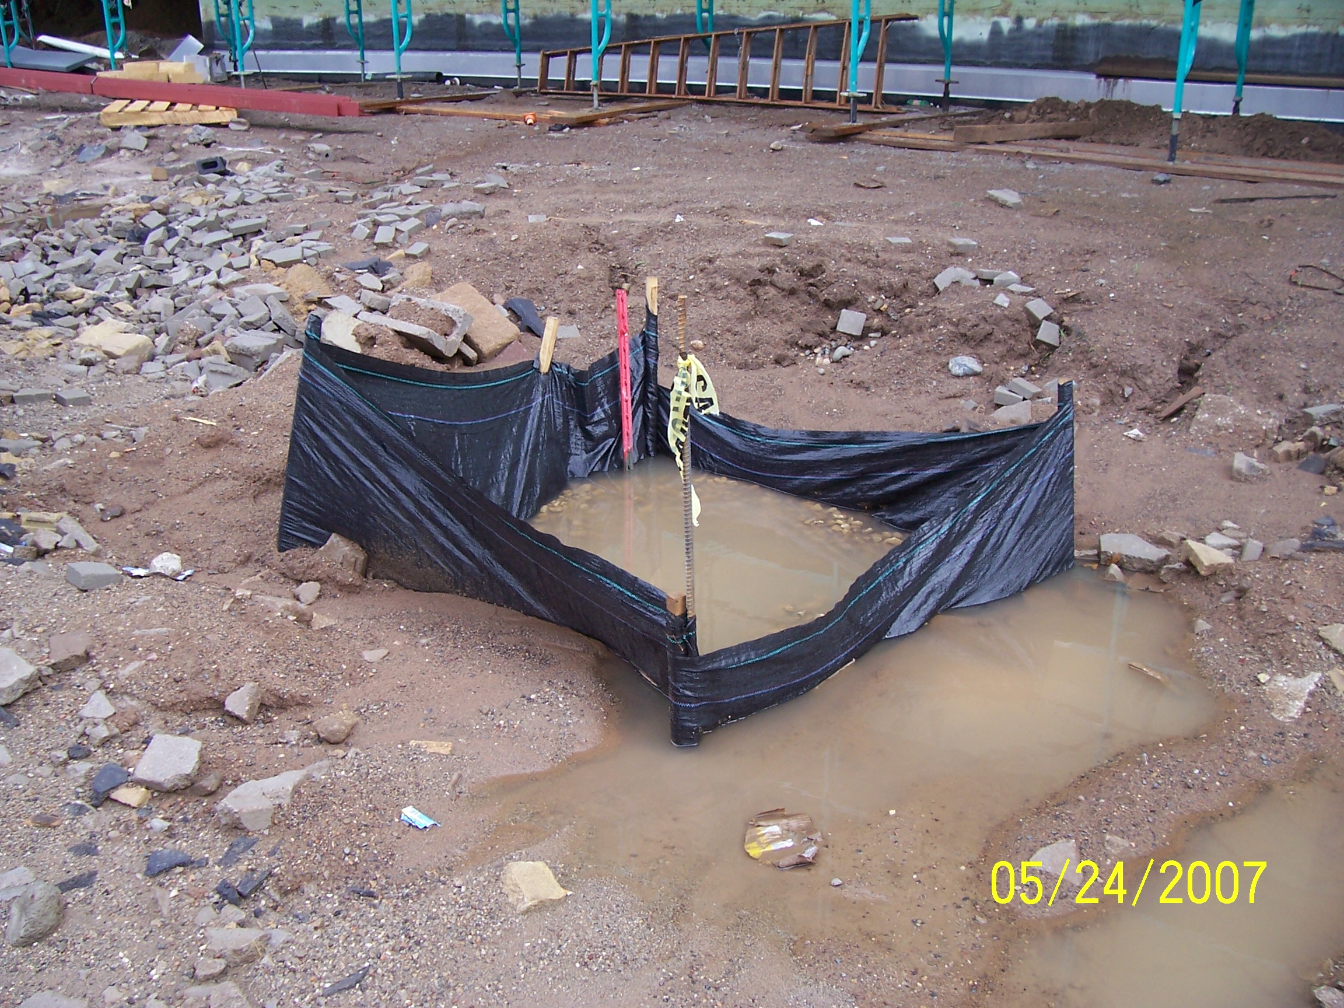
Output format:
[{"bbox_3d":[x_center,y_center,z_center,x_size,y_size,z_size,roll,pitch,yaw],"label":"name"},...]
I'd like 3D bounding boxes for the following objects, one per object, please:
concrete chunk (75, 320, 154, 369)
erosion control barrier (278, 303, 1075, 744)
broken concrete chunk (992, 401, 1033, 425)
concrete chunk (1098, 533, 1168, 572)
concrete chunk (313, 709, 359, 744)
[{"bbox_3d":[-2.195,-0.632,5.212,0.317,0.130,0.235,-7,22,-17],"label":"concrete chunk"},{"bbox_3d":[0.019,-0.168,3.726,1.570,0.770,1.590,-20,29,-40],"label":"erosion control barrier"},{"bbox_3d":[1.208,-0.321,4.686,0.140,0.055,0.095,4,47,11],"label":"broken concrete chunk"},{"bbox_3d":[1.330,0.140,3.800,0.196,0.060,0.158,10,24,25],"label":"concrete chunk"},{"bbox_3d":[-0.753,0.498,2.961,0.095,0.050,0.075,0,22,0],"label":"concrete chunk"}]

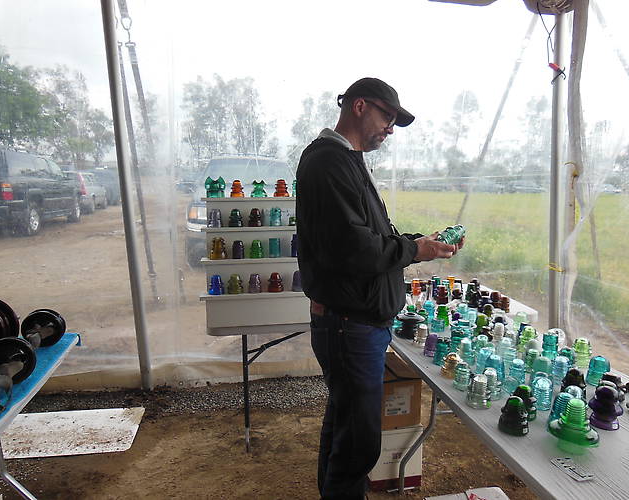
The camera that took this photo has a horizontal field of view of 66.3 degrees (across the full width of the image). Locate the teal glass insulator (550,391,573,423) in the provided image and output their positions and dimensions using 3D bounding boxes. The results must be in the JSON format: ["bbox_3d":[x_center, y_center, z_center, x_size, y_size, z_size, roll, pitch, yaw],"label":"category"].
[{"bbox_3d":[0.778,0.494,1.500,0.080,0.093,0.080,0,8,0],"label":"teal glass insulator"}]

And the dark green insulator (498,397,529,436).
[{"bbox_3d":[0.602,0.492,1.449,0.086,0.099,0.086,0,9,0],"label":"dark green insulator"}]

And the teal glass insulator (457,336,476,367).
[{"bbox_3d":[0.610,0.404,1.927,0.073,0.102,0.073,0,8,0],"label":"teal glass insulator"}]

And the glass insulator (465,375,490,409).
[{"bbox_3d":[0.554,0.472,1.615,0.072,0.099,0.072,0,8,0],"label":"glass insulator"}]

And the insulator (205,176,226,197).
[{"bbox_3d":[-0.594,-0.376,2.900,0.122,0.126,0.105,-1,7,-10],"label":"insulator"}]

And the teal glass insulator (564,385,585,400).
[{"bbox_3d":[0.842,0.483,1.555,0.072,0.092,0.072,0,7,0],"label":"teal glass insulator"}]

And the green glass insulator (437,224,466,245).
[{"bbox_3d":[0.508,-0.055,1.780,0.105,0.072,0.072,-26,0,-12],"label":"green glass insulator"}]

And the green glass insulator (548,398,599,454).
[{"bbox_3d":[0.728,0.487,1.352,0.128,0.128,0.128,0,7,0],"label":"green glass insulator"}]

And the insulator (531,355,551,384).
[{"bbox_3d":[0.852,0.449,1.800,0.073,0.098,0.073,0,7,0],"label":"insulator"}]

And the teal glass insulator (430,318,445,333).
[{"bbox_3d":[0.623,0.380,2.423,0.068,0.053,0.068,0,8,0],"label":"teal glass insulator"}]

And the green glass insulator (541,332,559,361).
[{"bbox_3d":[0.981,0.402,1.999,0.060,0.108,0.060,0,9,0],"label":"green glass insulator"}]

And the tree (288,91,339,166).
[{"bbox_3d":[0.350,-11.200,52.000,7.000,12.000,7.000,0,7,0],"label":"tree"}]

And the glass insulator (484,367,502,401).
[{"bbox_3d":[0.598,0.448,1.627,0.069,0.098,0.069,0,8,0],"label":"glass insulator"}]

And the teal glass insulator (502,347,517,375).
[{"bbox_3d":[0.743,0.418,1.834,0.067,0.098,0.067,0,8,0],"label":"teal glass insulator"}]

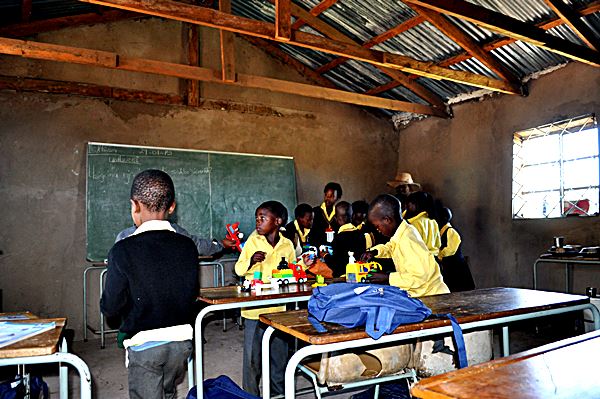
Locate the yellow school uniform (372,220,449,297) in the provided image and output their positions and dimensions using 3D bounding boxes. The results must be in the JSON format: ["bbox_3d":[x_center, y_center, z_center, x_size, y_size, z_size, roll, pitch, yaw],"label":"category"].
[{"bbox_3d":[0.691,0.375,2.810,0.420,0.480,0.380,-1,-4,9],"label":"yellow school uniform"}]

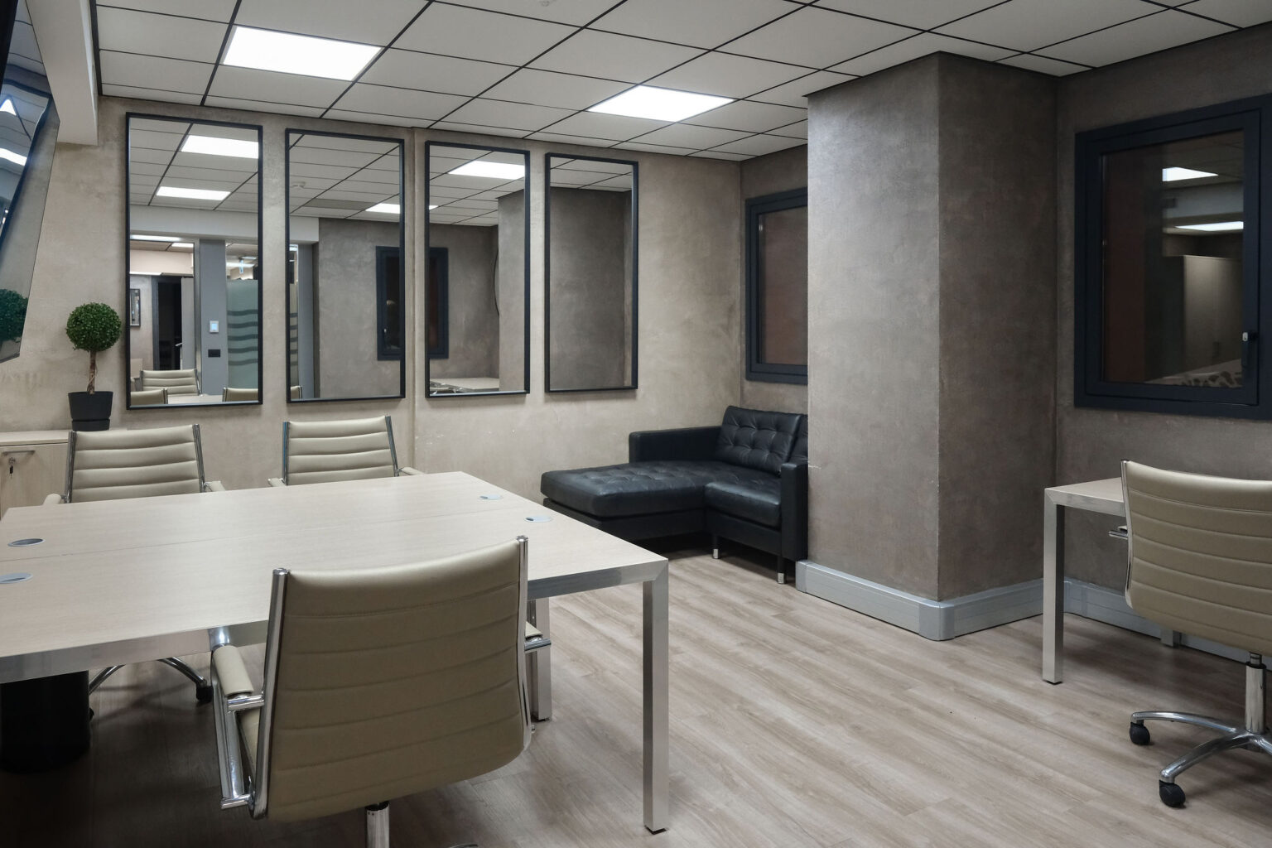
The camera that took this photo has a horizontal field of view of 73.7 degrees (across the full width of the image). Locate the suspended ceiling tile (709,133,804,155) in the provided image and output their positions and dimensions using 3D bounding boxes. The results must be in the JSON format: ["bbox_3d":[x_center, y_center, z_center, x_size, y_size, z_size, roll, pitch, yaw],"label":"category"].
[{"bbox_3d":[0.830,-1.865,5.640,0.482,0.030,0.610,-5,8,-30],"label":"suspended ceiling tile"}]

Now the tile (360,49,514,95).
[{"bbox_3d":[-0.907,-1.602,3.872,0.600,0.020,0.600,-5,8,-30],"label":"tile"}]

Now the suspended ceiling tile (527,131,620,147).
[{"bbox_3d":[-0.380,-1.795,5.337,0.600,0.020,0.186,-5,8,-30],"label":"suspended ceiling tile"}]

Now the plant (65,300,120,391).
[{"bbox_3d":[-2.623,-0.370,4.100,0.235,0.435,0.235,-5,9,-29],"label":"plant"}]

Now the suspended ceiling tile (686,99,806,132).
[{"bbox_3d":[0.663,-1.771,4.861,0.610,0.030,0.610,-5,8,-30],"label":"suspended ceiling tile"}]

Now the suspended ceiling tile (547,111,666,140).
[{"bbox_3d":[-0.174,-1.763,5.019,0.595,0.020,0.595,-5,9,-29],"label":"suspended ceiling tile"}]

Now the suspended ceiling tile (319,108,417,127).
[{"bbox_3d":[-1.460,-1.761,4.864,0.610,0.030,0.220,-5,8,-30],"label":"suspended ceiling tile"}]

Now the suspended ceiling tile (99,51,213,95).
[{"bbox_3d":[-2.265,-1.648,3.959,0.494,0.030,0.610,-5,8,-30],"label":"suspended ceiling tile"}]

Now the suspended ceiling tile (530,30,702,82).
[{"bbox_3d":[-0.093,-1.634,3.762,0.610,0.030,0.610,-5,8,-30],"label":"suspended ceiling tile"}]

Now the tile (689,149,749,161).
[{"bbox_3d":[0.614,-1.882,5.934,0.450,0.020,0.189,-5,8,-30],"label":"tile"}]

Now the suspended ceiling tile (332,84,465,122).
[{"bbox_3d":[-1.248,-1.720,4.511,0.610,0.030,0.610,-5,8,-30],"label":"suspended ceiling tile"}]

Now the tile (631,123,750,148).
[{"bbox_3d":[0.347,-1.804,5.314,0.595,0.020,0.595,-5,9,-29],"label":"tile"}]

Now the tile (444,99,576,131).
[{"bbox_3d":[-0.694,-1.721,4.723,0.595,0.020,0.595,-5,9,-29],"label":"tile"}]

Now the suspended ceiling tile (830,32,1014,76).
[{"bbox_3d":[1.253,-1.606,3.743,0.595,0.020,0.595,-5,9,-29],"label":"suspended ceiling tile"}]

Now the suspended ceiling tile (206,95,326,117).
[{"bbox_3d":[-1.996,-1.724,4.580,0.610,0.030,0.232,-5,8,-30],"label":"suspended ceiling tile"}]

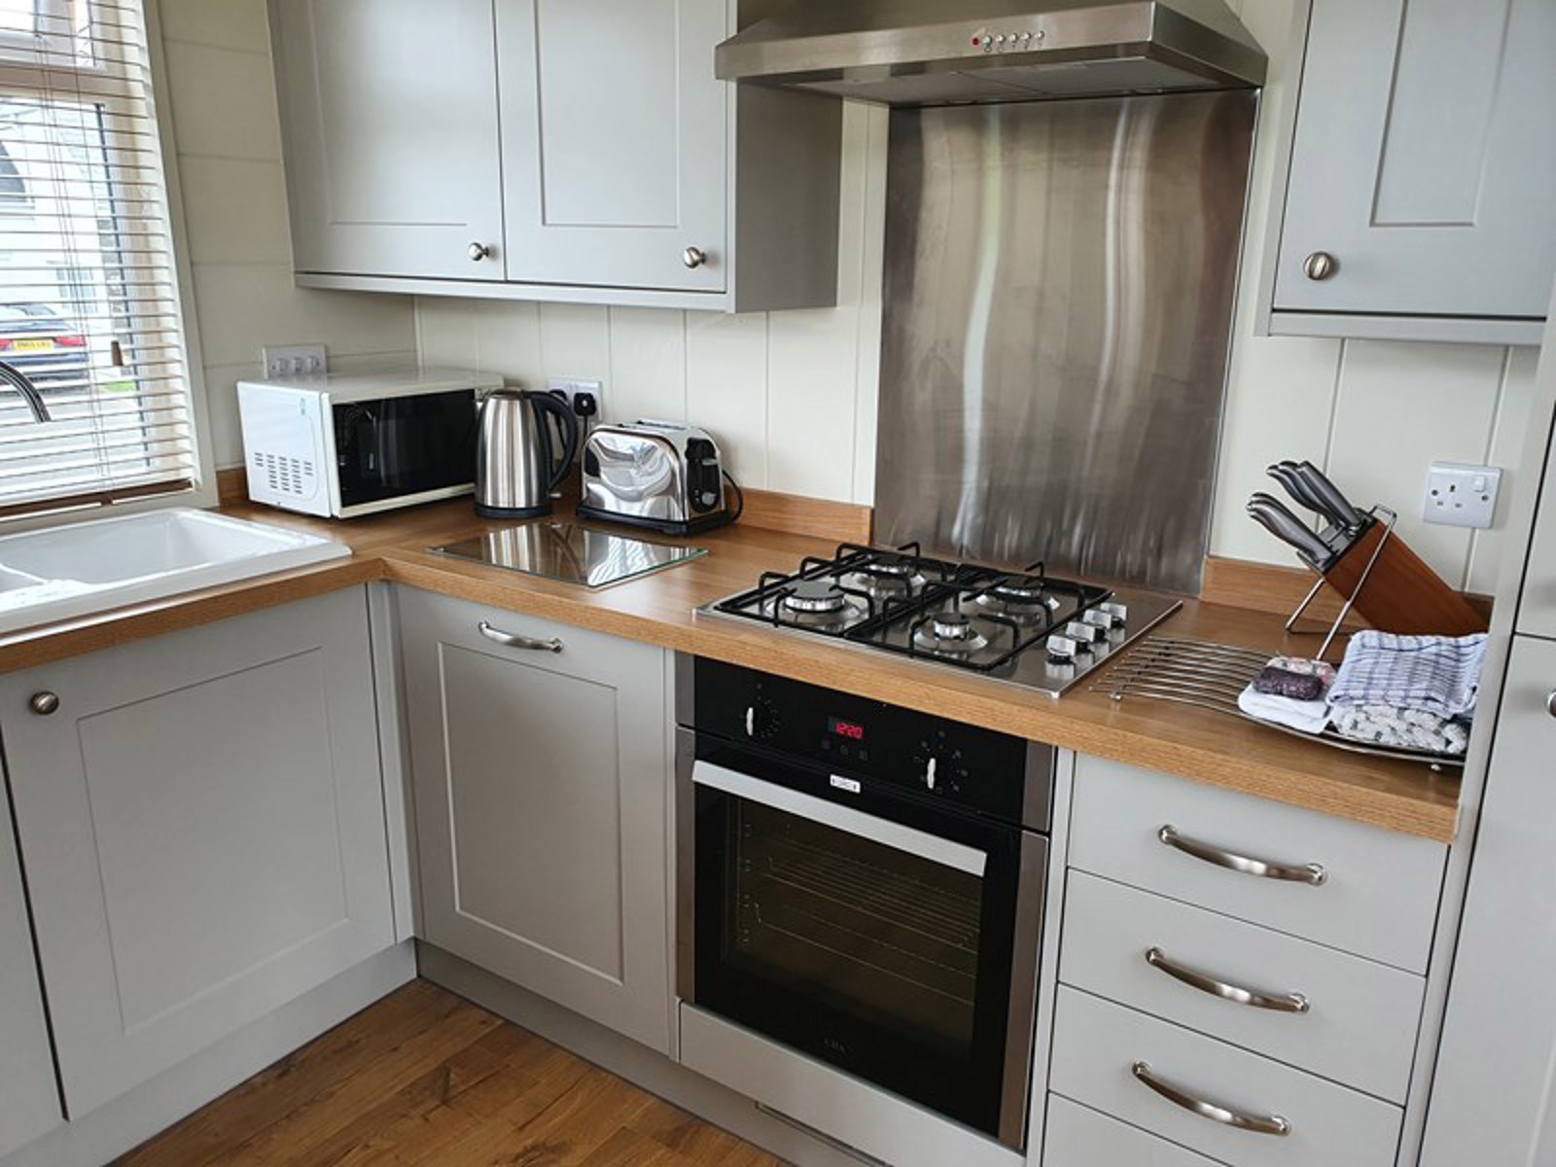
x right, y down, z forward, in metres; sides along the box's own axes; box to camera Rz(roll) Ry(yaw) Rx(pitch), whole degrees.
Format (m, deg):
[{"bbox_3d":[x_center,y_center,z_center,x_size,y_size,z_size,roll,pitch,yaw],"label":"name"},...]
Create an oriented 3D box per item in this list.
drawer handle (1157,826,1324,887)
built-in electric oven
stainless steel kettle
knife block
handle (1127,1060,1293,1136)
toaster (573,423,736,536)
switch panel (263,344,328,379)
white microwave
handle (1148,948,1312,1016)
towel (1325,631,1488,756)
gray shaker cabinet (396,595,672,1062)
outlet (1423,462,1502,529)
[{"bbox_3d":[0.506,0.300,1.283,0.180,0.020,0.035,11,18,33],"label":"drawer handle"},{"bbox_3d":[0.228,0.372,1.835,0.595,0.595,0.570,11,18,33],"label":"built-in electric oven"},{"bbox_3d":[-0.526,-0.269,2.415,0.220,0.248,0.158,1,15,2],"label":"stainless steel kettle"},{"bbox_3d":[0.863,-0.001,1.596,0.267,0.195,0.112,3,15,7],"label":"knife block"},{"bbox_3d":[0.502,0.607,1.366,0.180,0.020,0.035,11,18,33],"label":"handle"},{"bbox_3d":[-0.253,-0.222,2.353,0.275,0.195,0.155,11,18,32],"label":"toaster"},{"bbox_3d":[-1.047,-0.474,2.551,0.011,0.086,0.147,11,18,33],"label":"switch panel"},{"bbox_3d":[-0.862,-0.314,2.546,0.320,0.257,0.448,12,19,35],"label":"white microwave"},{"bbox_3d":[0.504,0.453,1.325,0.180,0.020,0.035,11,18,33],"label":"handle"},{"bbox_3d":[0.733,0.119,1.350,0.143,0.055,0.265,11,18,33],"label":"towel"},{"bbox_3d":[-0.261,0.326,2.214,0.607,0.711,0.580,11,18,33],"label":"gray shaker cabinet"},{"bbox_3d":[0.954,-0.122,1.628,0.086,0.086,0.012,11,18,33],"label":"outlet"}]

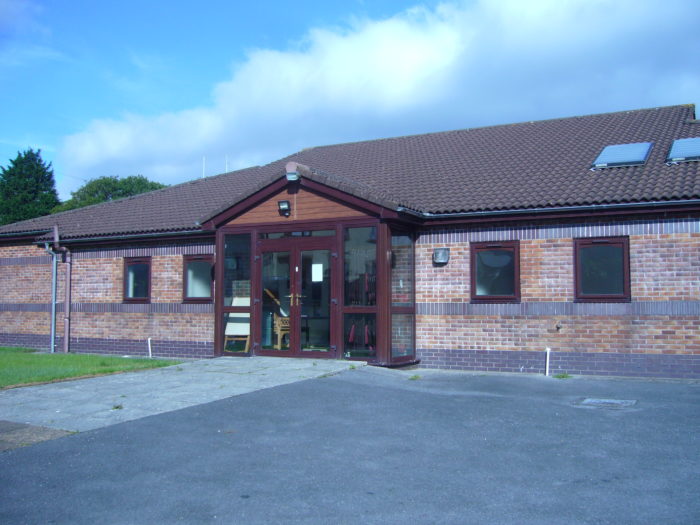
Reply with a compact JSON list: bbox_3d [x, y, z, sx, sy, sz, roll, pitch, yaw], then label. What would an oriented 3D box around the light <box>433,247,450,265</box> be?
[{"bbox_3d":[1.653,-0.134,12.832,0.250,0.270,0.140,-2,-4,24],"label":"light"}]

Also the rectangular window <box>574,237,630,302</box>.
[{"bbox_3d":[4.187,0.132,11.768,0.890,1.090,0.100,-2,-4,24],"label":"rectangular window"}]

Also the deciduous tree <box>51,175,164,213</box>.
[{"bbox_3d":[-13.364,-0.582,39.715,7.800,8.800,7.500,-2,-4,24],"label":"deciduous tree"}]

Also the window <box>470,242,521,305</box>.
[{"bbox_3d":[2.571,0.190,12.498,0.890,1.080,0.100,-2,-4,24],"label":"window"}]

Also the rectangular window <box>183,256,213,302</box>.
[{"bbox_3d":[-3.367,0.385,15.852,0.890,1.090,0.100,-2,-4,24],"label":"rectangular window"}]

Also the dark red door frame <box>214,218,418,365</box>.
[{"bbox_3d":[-0.662,0.534,13.144,3.520,2.460,1.300,-2,-4,24],"label":"dark red door frame"}]

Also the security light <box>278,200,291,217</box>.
[{"bbox_3d":[-1.170,-0.957,12.679,0.190,0.280,0.150,-2,-4,24],"label":"security light"}]

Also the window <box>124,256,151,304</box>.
[{"bbox_3d":[-4.952,0.427,16.570,0.870,1.090,0.100,-2,-4,24],"label":"window"}]

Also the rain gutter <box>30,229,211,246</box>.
[{"bbox_3d":[-5.144,-0.538,15.434,4.870,0.110,0.130,-2,-4,24],"label":"rain gutter"}]

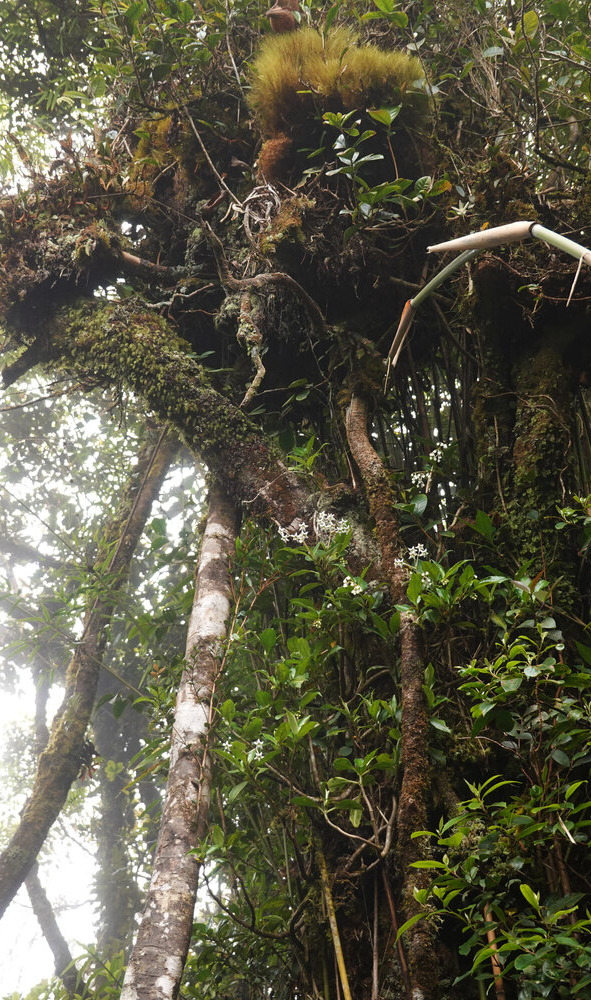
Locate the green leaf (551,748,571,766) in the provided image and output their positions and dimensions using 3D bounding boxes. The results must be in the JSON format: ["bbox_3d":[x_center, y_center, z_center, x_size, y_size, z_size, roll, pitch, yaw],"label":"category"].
[{"bbox_3d":[0.650,0.632,3.000,0.062,0.033,0.016,42,-9,14],"label":"green leaf"}]

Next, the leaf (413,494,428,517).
[{"bbox_3d":[0.338,0.015,3.300,0.043,0.067,0.016,11,-14,8],"label":"leaf"}]

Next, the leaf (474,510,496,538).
[{"bbox_3d":[0.526,0.068,3.400,0.047,0.091,0.016,-27,-14,2],"label":"leaf"}]

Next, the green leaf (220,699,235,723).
[{"bbox_3d":[-0.178,0.551,3.200,0.039,0.069,0.016,-1,-14,-4],"label":"green leaf"}]

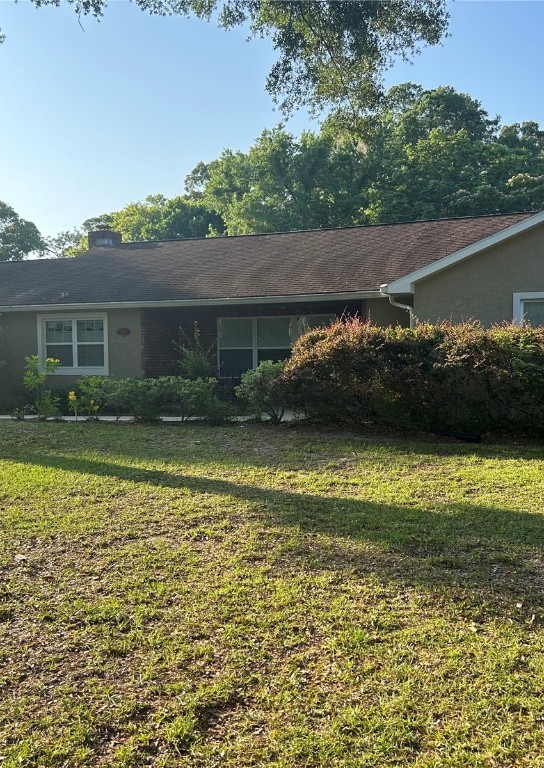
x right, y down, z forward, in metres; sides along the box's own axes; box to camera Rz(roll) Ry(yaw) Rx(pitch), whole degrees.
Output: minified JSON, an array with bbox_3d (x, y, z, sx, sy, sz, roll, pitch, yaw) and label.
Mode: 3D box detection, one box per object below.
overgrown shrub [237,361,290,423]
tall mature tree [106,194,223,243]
[{"bbox_3d":[-0.090,0.140,14.900,1.120,1.220,1.100,-1,3,0],"label":"overgrown shrub"},{"bbox_3d":[-5.200,-4.500,36.000,6.800,8.700,6.800,-1,3,0],"label":"tall mature tree"}]

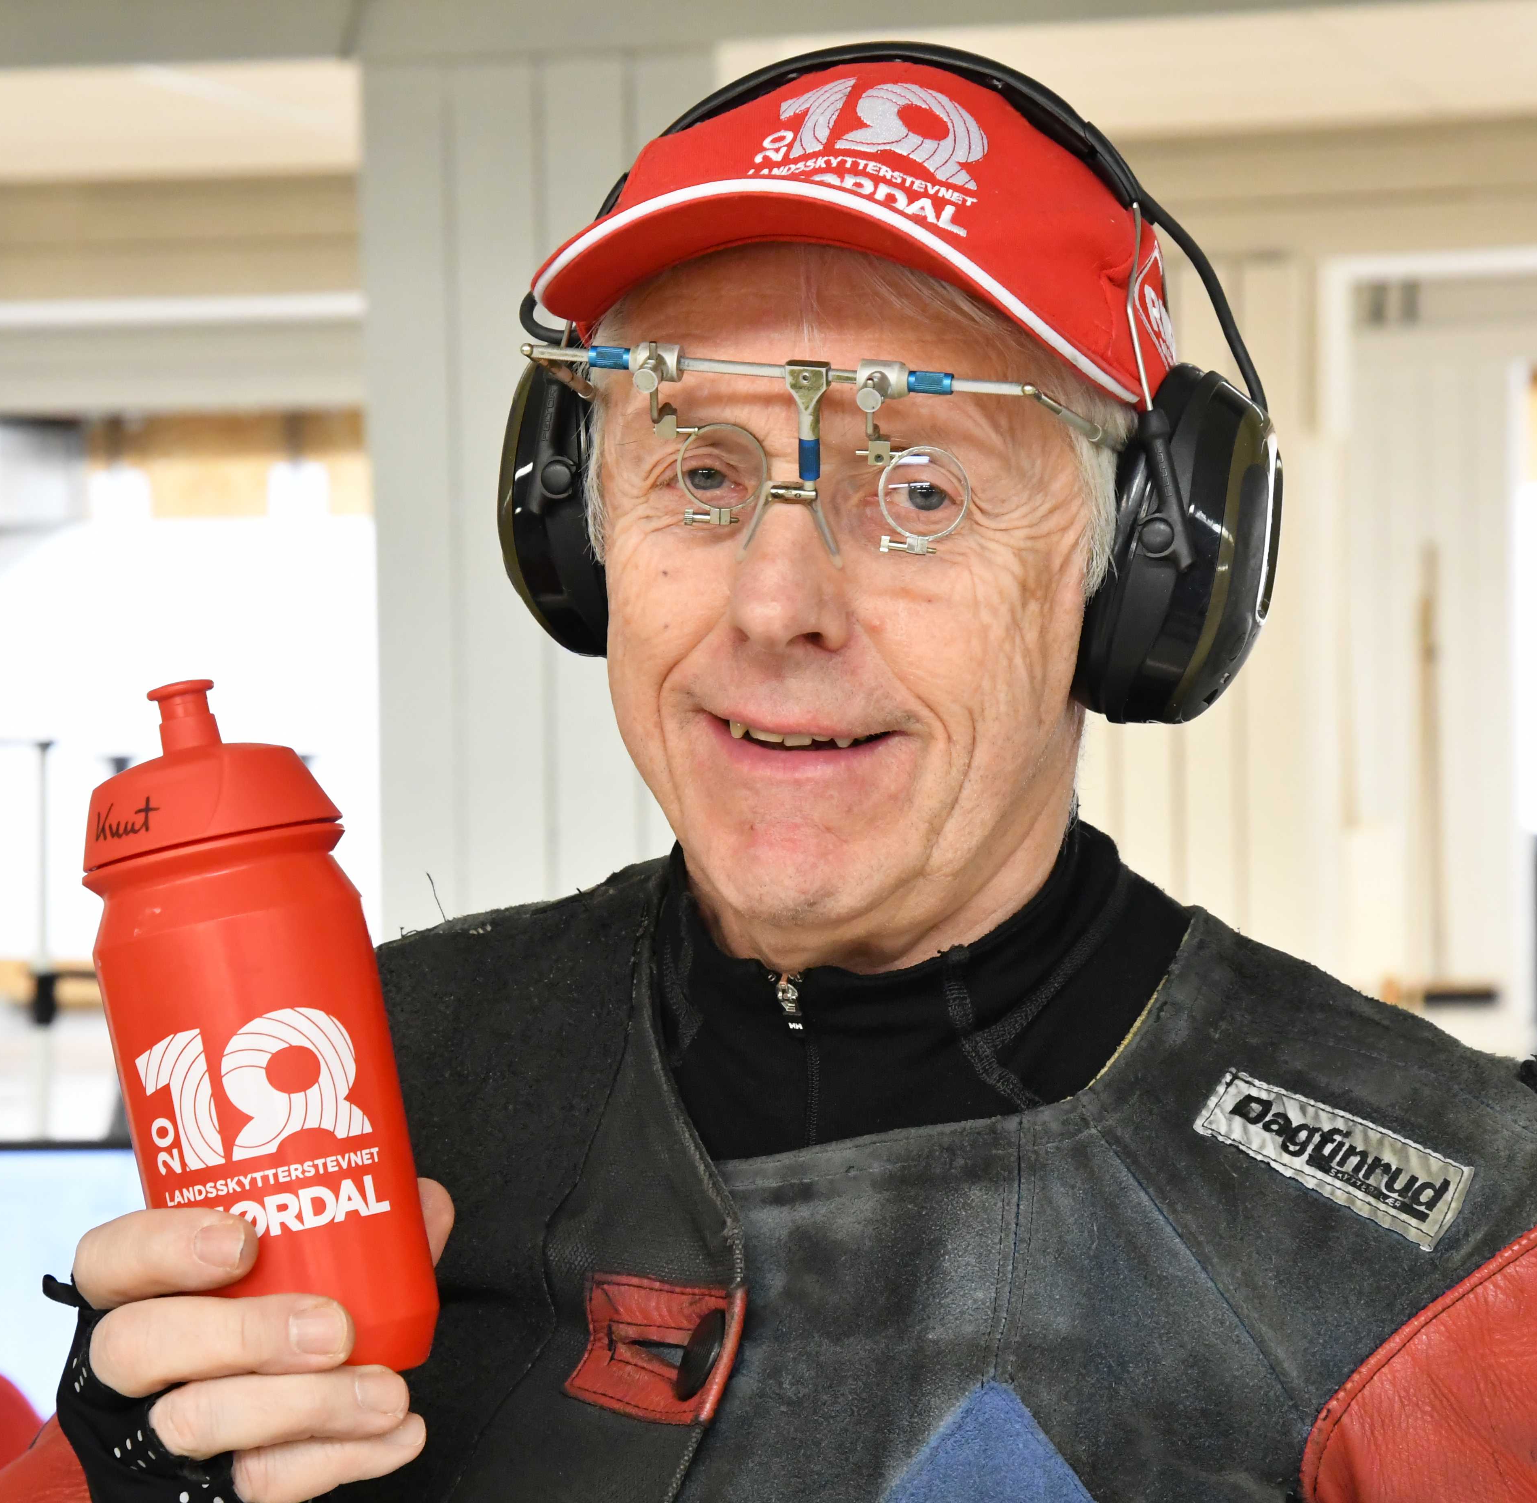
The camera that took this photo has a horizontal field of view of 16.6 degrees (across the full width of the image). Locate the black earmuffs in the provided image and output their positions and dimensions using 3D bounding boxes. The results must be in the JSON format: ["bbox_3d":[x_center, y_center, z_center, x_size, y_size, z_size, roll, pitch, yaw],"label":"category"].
[{"bbox_3d":[0.039,-0.113,1.560,0.226,0.194,0.087,6,1,12],"label":"black earmuffs"}]

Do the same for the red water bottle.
[{"bbox_3d":[-0.142,0.077,1.437,0.074,0.196,0.074,-11,-3,-6],"label":"red water bottle"}]

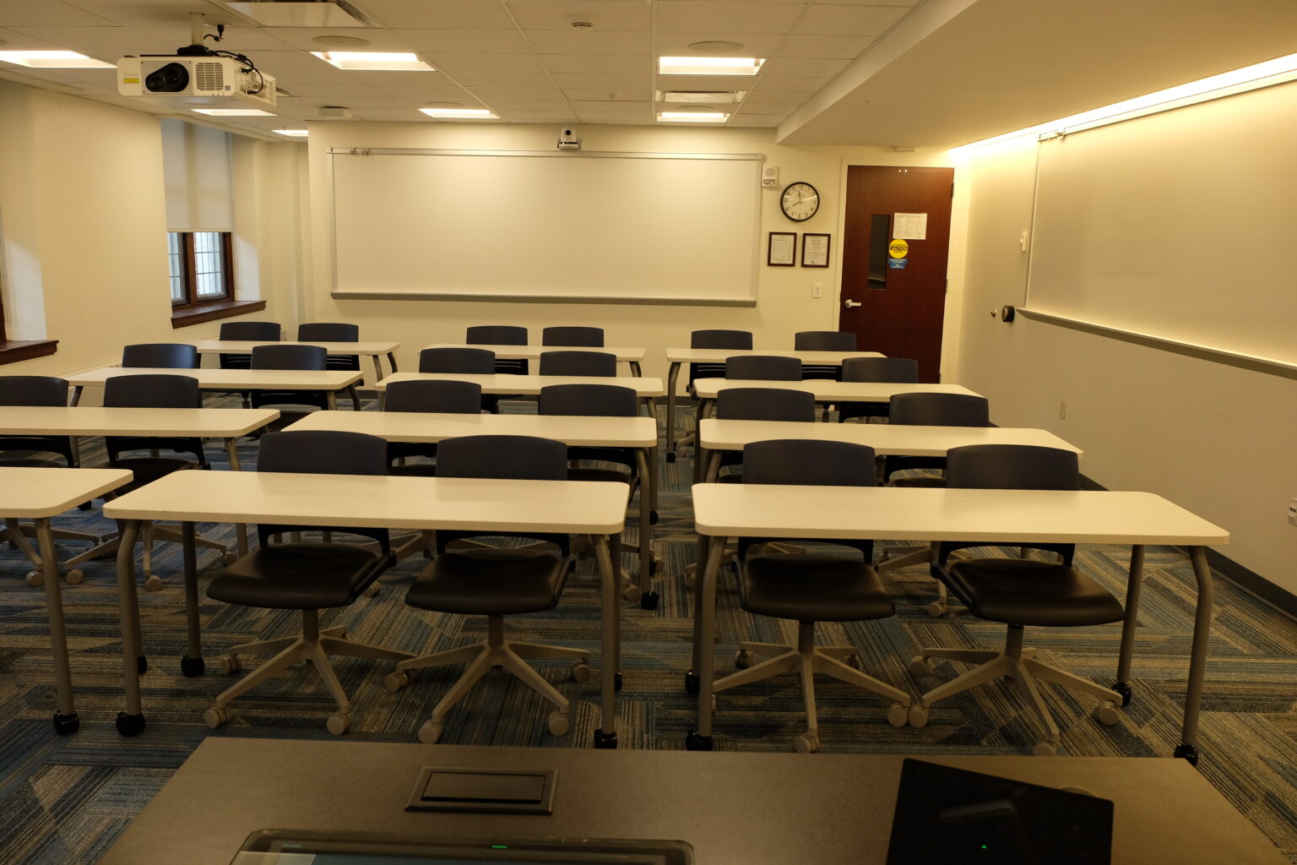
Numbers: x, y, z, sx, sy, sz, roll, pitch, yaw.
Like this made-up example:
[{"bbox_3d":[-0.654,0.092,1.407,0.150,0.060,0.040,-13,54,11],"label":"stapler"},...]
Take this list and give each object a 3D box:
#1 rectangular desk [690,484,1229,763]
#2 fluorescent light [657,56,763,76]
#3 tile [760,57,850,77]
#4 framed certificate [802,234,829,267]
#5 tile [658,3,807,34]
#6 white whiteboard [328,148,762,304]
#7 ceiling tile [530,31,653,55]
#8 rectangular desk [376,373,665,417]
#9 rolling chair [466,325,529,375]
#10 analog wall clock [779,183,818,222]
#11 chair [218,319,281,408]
[{"bbox_3d":[0.896,0.592,3.076,1.524,0.730,0.490,1,12,1],"label":"rectangular desk"},{"bbox_3d":[0.338,-2.031,5.345,0.590,0.060,0.600,1,12,0],"label":"fluorescent light"},{"bbox_3d":[0.854,-2.006,5.337,0.413,0.020,0.605,1,12,0],"label":"tile"},{"bbox_3d":[1.470,-1.585,8.504,0.237,0.288,0.020,1,12,0],"label":"framed certificate"},{"bbox_3d":[0.327,-1.758,4.138,0.610,0.020,0.610,1,12,0],"label":"tile"},{"bbox_3d":[-0.901,-1.785,8.480,3.714,1.296,0.070,1,12,0],"label":"white whiteboard"},{"bbox_3d":[-0.278,-1.893,4.738,0.610,0.020,0.610,1,12,0],"label":"ceiling tile"},{"bbox_3d":[-0.690,0.084,5.406,1.524,0.730,0.490,1,12,0],"label":"rectangular desk"},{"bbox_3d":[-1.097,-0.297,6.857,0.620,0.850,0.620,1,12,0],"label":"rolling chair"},{"bbox_3d":[1.320,-2.004,8.470,0.347,0.347,0.050,1,12,0],"label":"analog wall clock"},{"bbox_3d":[-2.891,-0.340,6.957,0.660,0.855,0.660,0,12,-4],"label":"chair"}]

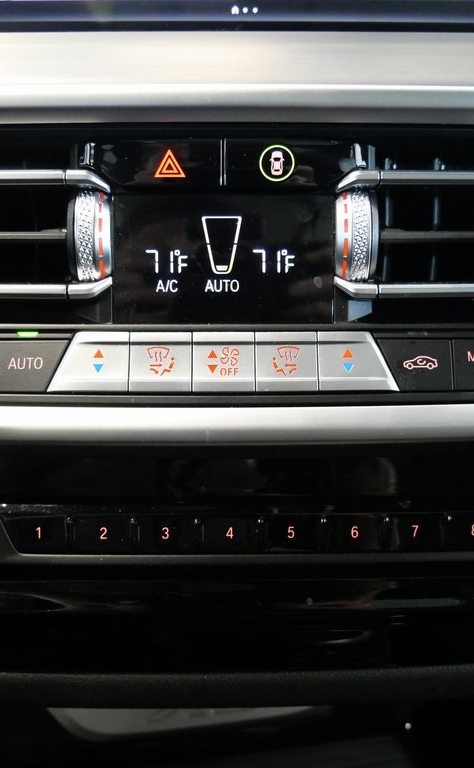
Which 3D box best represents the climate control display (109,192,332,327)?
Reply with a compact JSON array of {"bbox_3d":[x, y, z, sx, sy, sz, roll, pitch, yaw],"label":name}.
[{"bbox_3d":[-0.004,-0.034,0.212,0.060,0.035,0.010,0,0,0],"label":"climate control display"}]

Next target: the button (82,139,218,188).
[{"bbox_3d":[-0.023,-0.059,0.214,0.037,0.013,0.012,0,2,0],"label":"button"}]

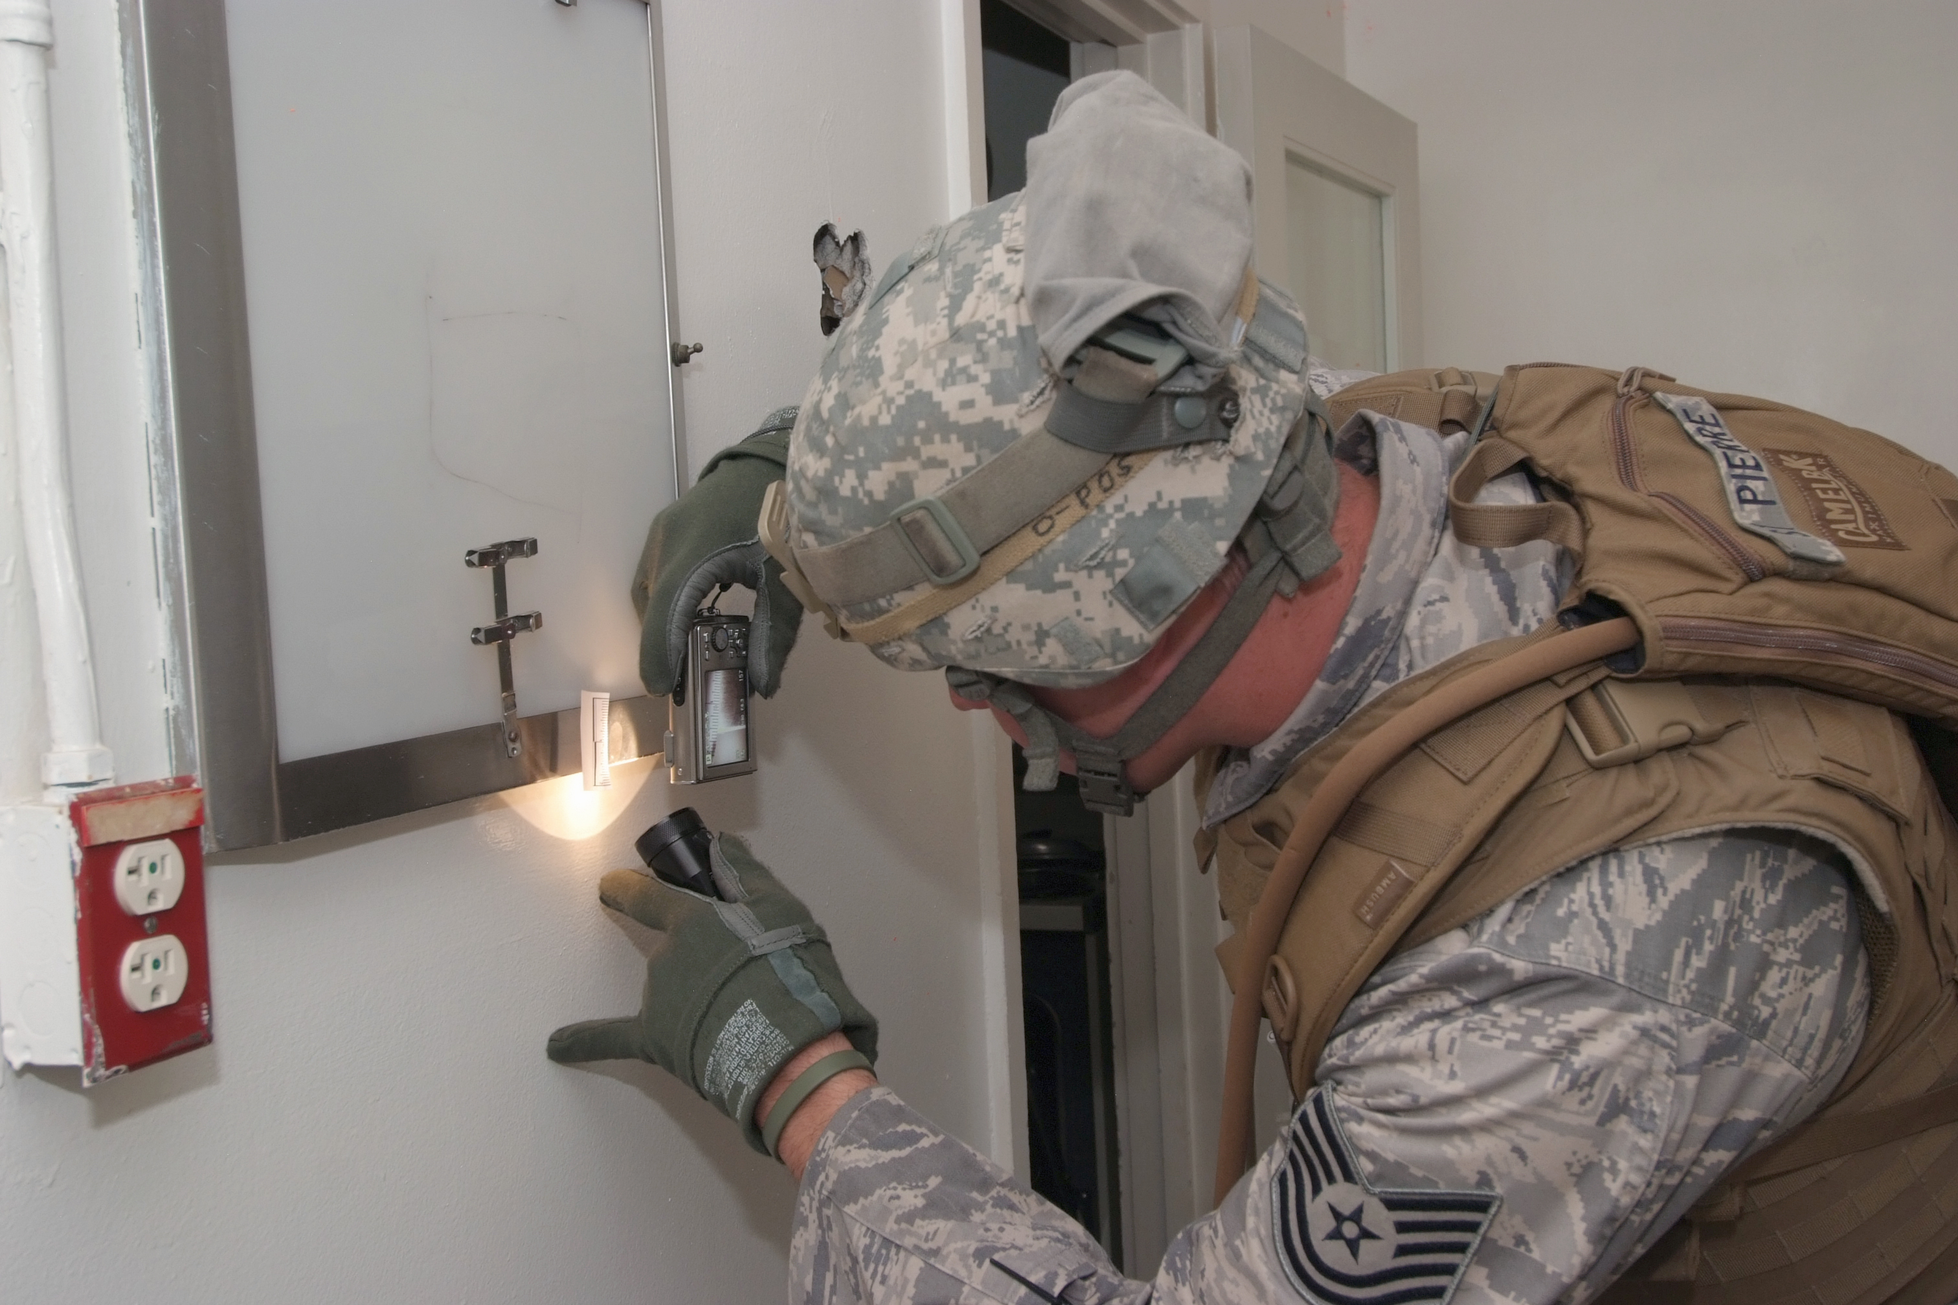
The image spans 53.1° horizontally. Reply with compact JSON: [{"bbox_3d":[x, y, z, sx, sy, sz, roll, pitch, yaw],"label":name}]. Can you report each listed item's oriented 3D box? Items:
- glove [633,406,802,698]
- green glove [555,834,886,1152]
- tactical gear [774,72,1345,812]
[{"bbox_3d":[-0.145,-0.056,1.120,0.105,0.175,0.110,24,-7,-6],"label":"glove"},{"bbox_3d":[-0.149,0.186,1.070,0.170,0.150,0.090,35,0,29],"label":"green glove"},{"bbox_3d":[0.057,-0.099,1.029,0.310,0.310,0.260,-32,27,12],"label":"tactical gear"}]

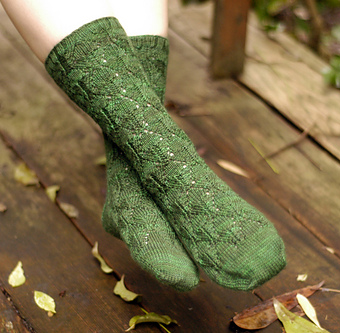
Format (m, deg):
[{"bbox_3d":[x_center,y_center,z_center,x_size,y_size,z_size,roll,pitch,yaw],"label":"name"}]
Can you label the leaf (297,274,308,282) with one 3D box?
[{"bbox_3d":[0.181,0.150,1.418,0.013,0.004,0.015,8,35,12],"label":"leaf"}]

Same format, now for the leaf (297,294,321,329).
[{"bbox_3d":[0.183,0.189,1.353,0.017,0.007,0.072,-12,37,-18],"label":"leaf"}]

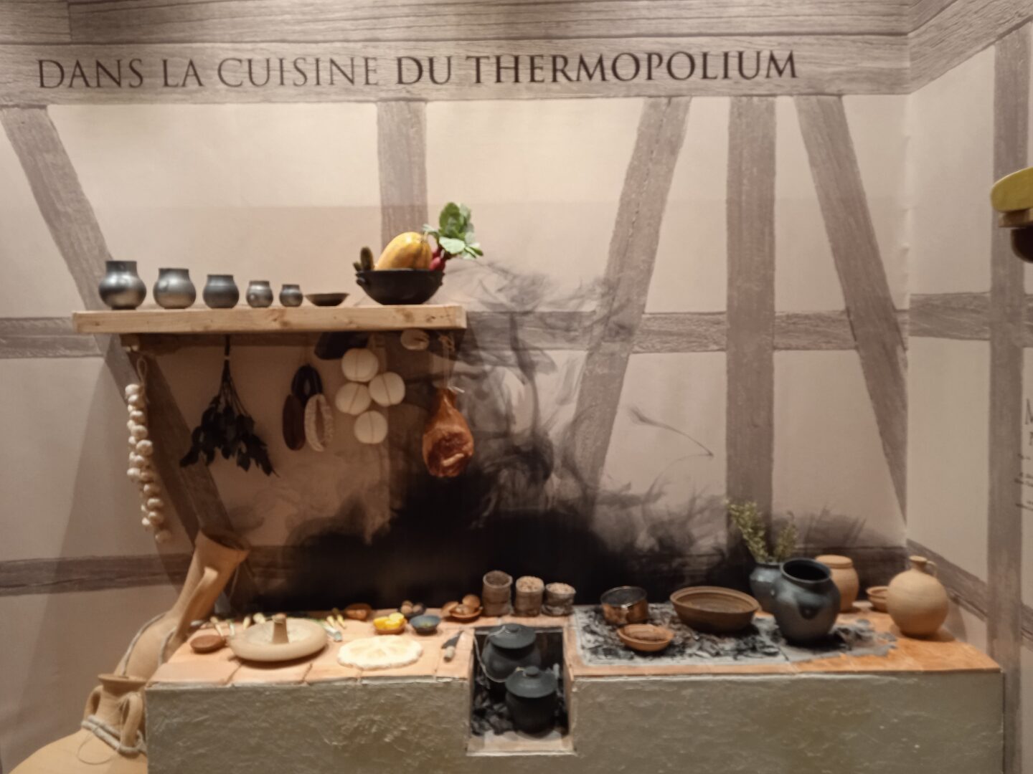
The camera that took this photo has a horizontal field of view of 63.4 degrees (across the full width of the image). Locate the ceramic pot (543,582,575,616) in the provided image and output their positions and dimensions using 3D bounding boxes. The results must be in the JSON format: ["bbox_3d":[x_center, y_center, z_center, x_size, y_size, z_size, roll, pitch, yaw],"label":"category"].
[{"bbox_3d":[0.150,0.743,2.919,0.113,0.082,0.113,-1,5,0],"label":"ceramic pot"}]

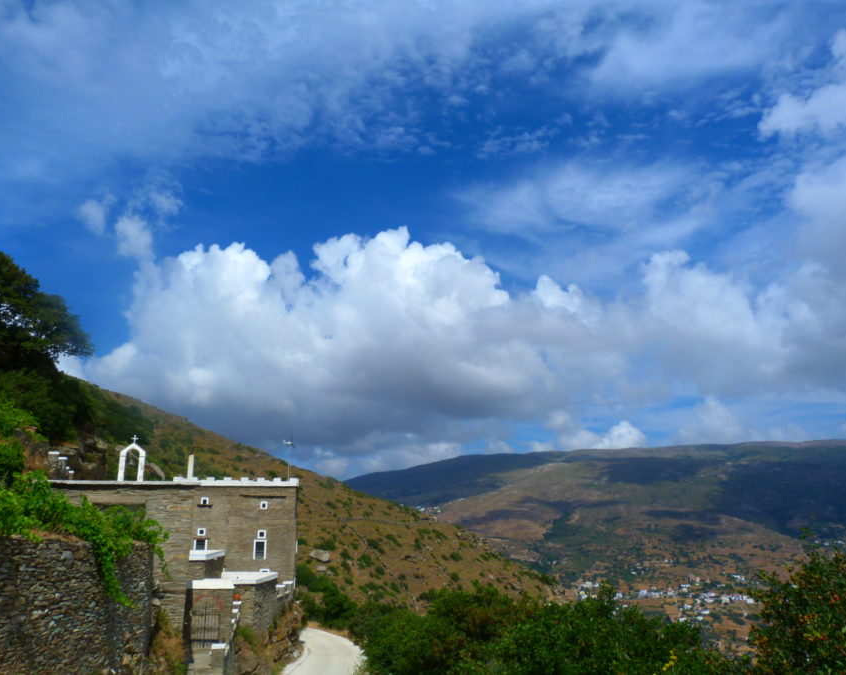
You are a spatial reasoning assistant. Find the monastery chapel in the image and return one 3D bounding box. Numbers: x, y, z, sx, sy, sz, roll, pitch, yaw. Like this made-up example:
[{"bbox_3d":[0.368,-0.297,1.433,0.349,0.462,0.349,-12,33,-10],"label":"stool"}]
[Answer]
[{"bbox_3d":[-12.660,9.717,32.880,12.612,9.100,9.500,0,-12,2],"label":"monastery chapel"}]

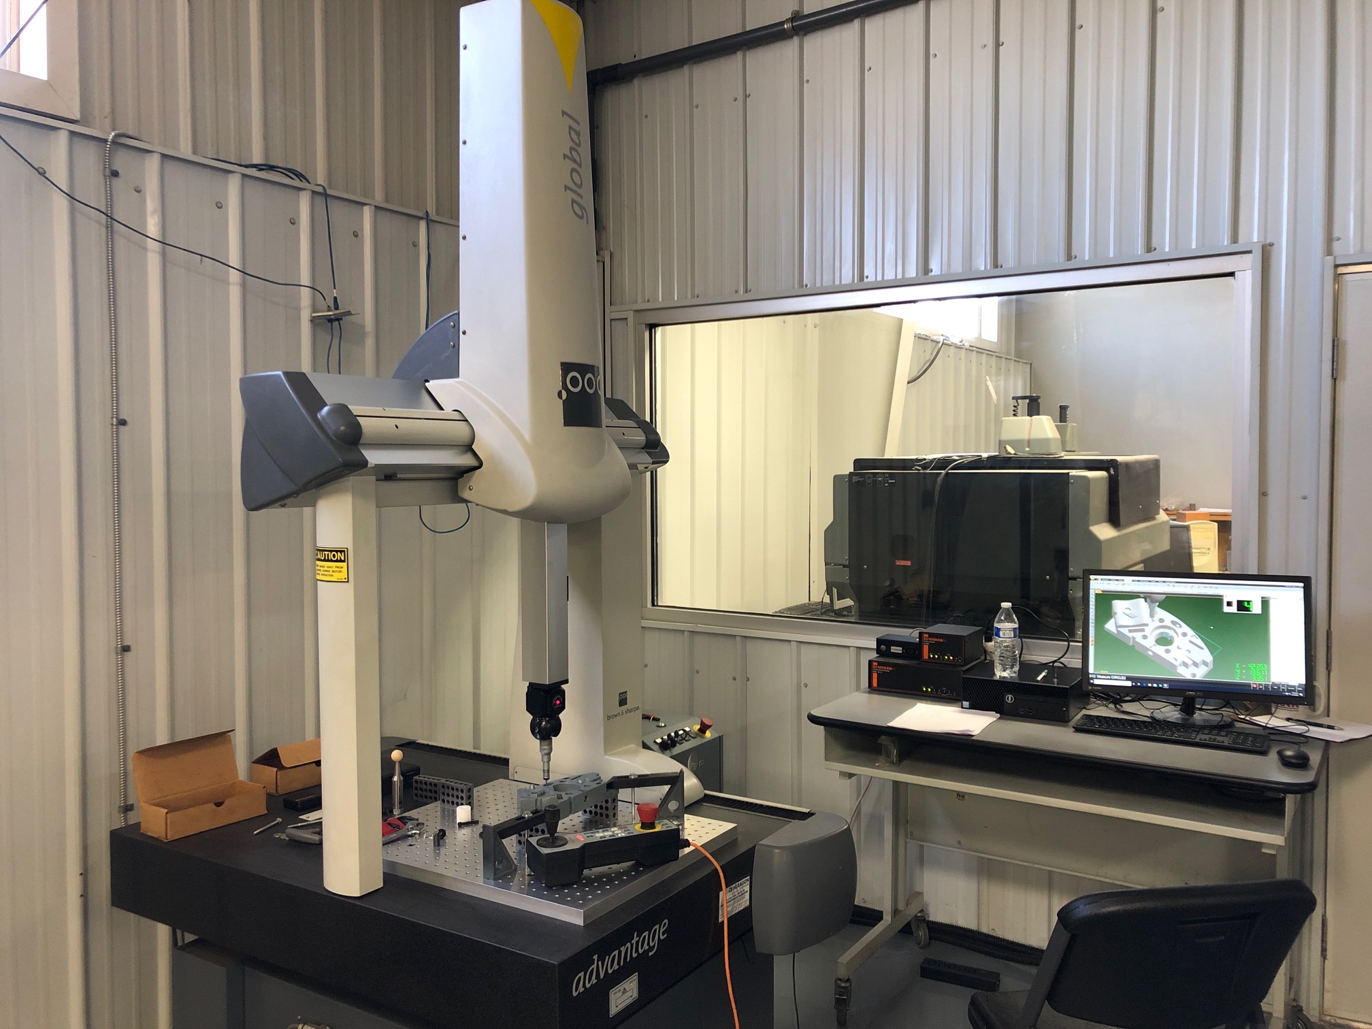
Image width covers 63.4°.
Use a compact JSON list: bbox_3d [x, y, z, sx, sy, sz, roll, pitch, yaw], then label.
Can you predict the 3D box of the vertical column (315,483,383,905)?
[{"bbox_3d":[-0.598,0.297,1.956,0.098,0.730,0.071,1,2,32],"label":"vertical column"}]

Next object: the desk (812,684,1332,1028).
[{"bbox_3d":[0.985,0.945,2.934,1.210,0.815,0.750,1,2,32],"label":"desk"}]

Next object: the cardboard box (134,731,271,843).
[{"bbox_3d":[-1.031,0.569,2.350,0.127,0.162,0.228,1,2,32],"label":"cardboard box"}]

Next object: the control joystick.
[{"bbox_3d":[-0.234,0.542,1.944,0.054,0.062,0.054,1,11,0],"label":"control joystick"}]

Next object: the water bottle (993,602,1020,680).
[{"bbox_3d":[0.880,0.340,3.040,0.065,0.203,0.065,1,2,32],"label":"water bottle"}]

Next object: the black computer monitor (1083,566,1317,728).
[{"bbox_3d":[1.338,0.346,2.922,0.550,0.384,0.210,1,2,19],"label":"black computer monitor"}]

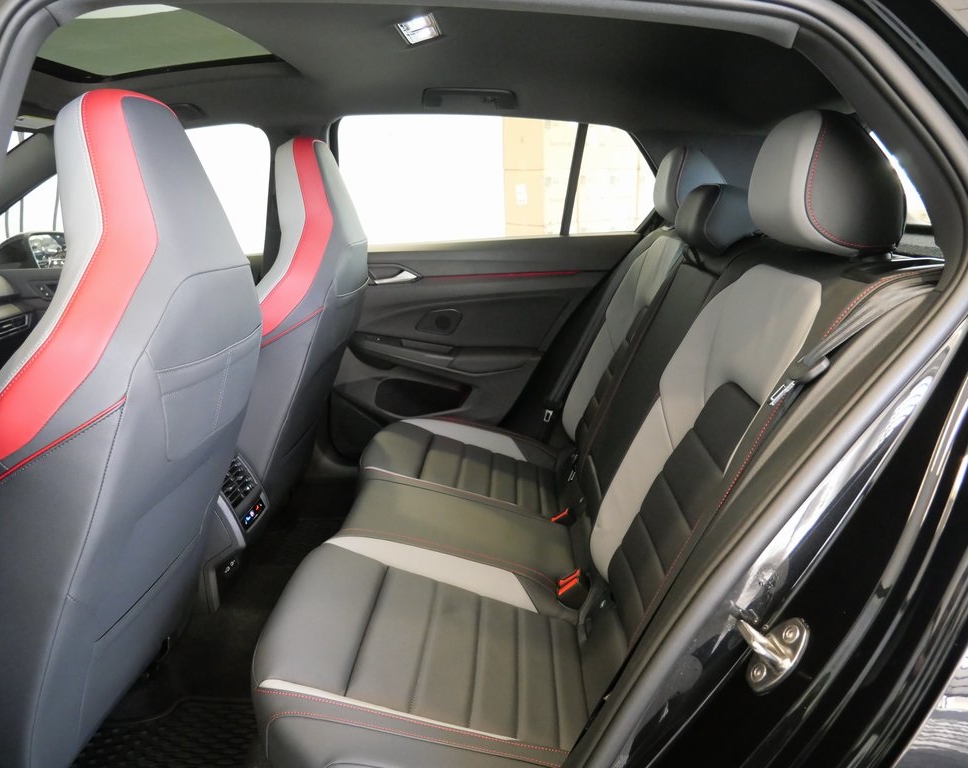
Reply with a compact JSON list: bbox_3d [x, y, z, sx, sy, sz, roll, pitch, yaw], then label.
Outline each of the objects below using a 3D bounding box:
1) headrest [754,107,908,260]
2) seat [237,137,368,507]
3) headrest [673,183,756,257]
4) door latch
[{"bbox_3d":[0.425,-0.251,0.902,0.142,0.175,0.245,7,15,1],"label":"headrest"},{"bbox_3d":[-0.688,-0.068,1.734,0.840,1.020,0.530,0,15,3],"label":"seat"},{"bbox_3d":[0.417,-0.287,1.250,0.135,0.130,0.240,7,15,1],"label":"headrest"},{"bbox_3d":[0.242,0.231,0.605,0.042,0.066,0.040,28,14,-5],"label":"door latch"}]

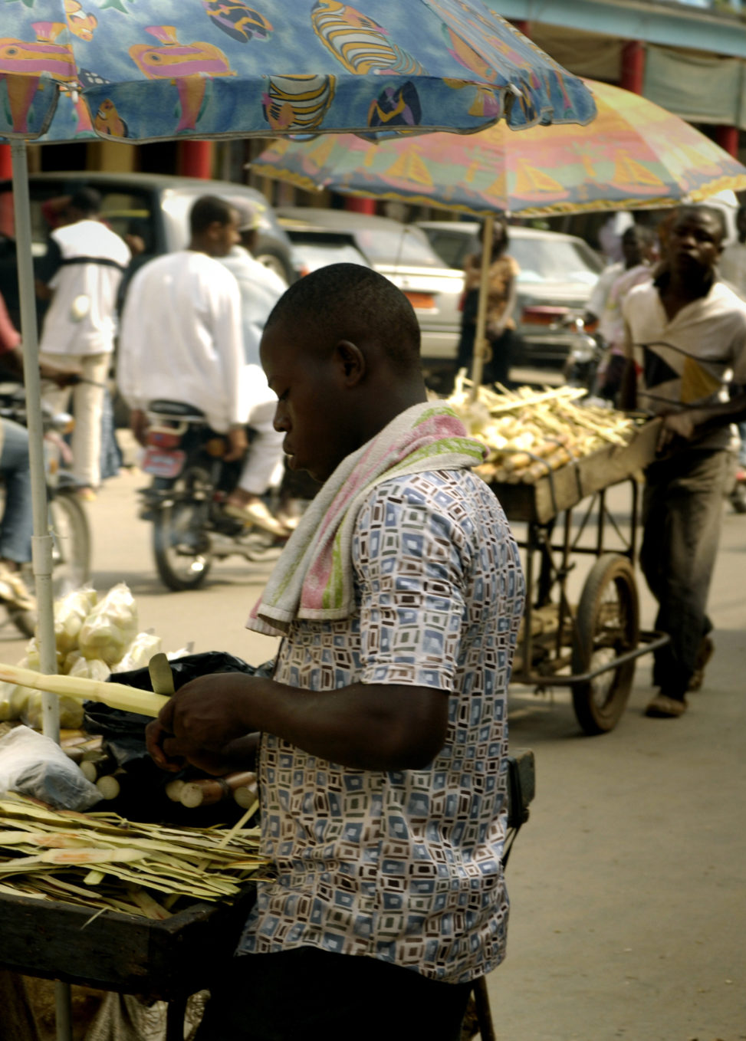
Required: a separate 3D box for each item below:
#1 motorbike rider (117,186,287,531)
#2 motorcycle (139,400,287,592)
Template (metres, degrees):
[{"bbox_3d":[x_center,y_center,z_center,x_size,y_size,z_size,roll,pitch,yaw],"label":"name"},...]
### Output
[{"bbox_3d":[-0.674,-0.664,17.008,0.560,1.520,0.800,4,5,20],"label":"motorbike rider"},{"bbox_3d":[-0.400,-0.270,16.950,0.750,1.080,1.950,5,5,29],"label":"motorcycle"}]

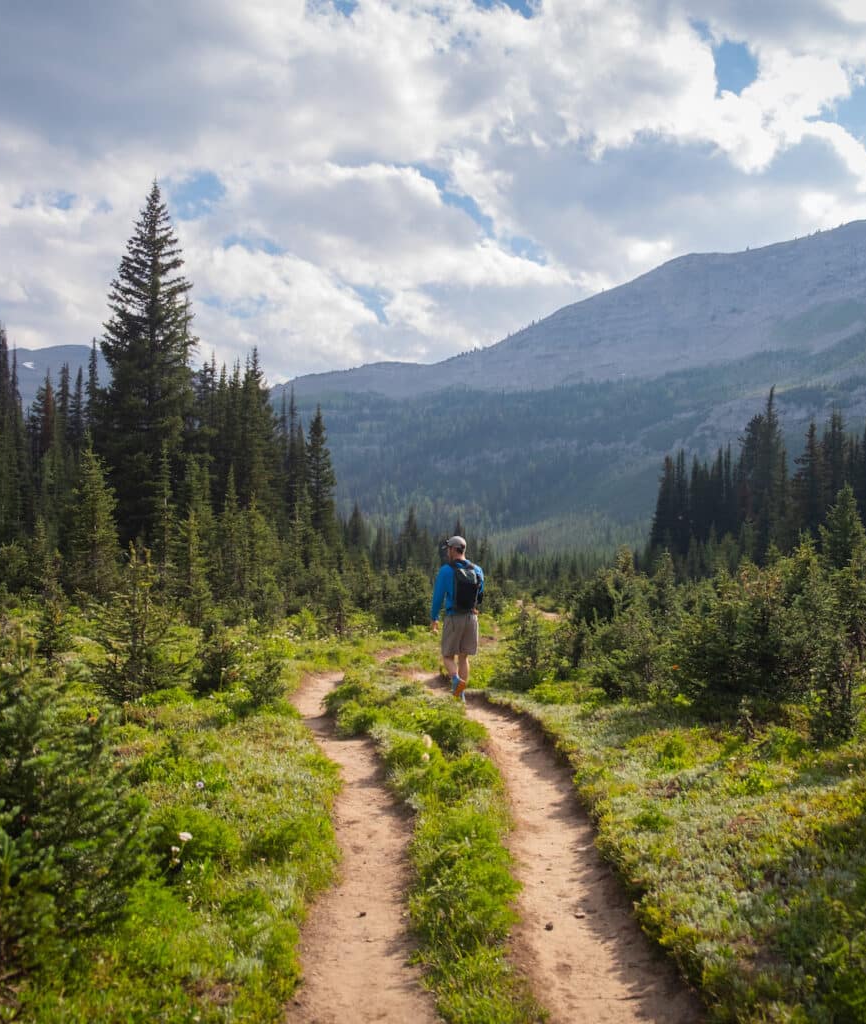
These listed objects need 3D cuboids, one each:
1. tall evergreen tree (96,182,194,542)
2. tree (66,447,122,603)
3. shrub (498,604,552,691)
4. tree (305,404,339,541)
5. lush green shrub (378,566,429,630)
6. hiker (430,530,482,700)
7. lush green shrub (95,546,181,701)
[{"bbox_3d":[-12.536,-6.036,52.000,4.231,16.670,4.100,0,-1,0],"label":"tall evergreen tree"},{"bbox_3d":[-9.097,0.305,32.000,1.511,4.213,1.450,0,-1,0],"label":"tree"},{"bbox_3d":[1.036,1.522,13.400,0.606,0.970,0.580,0,-1,0],"label":"shrub"},{"bbox_3d":[-5.072,-1.140,54.000,1.519,7.272,1.600,0,-1,0],"label":"tree"},{"bbox_3d":[-0.554,1.629,23.000,0.993,1.225,0.950,0,-1,0],"label":"lush green shrub"},{"bbox_3d":[0.261,1.159,13.000,0.560,1.809,0.500,0,-1,-20],"label":"hiker"},{"bbox_3d":[-3.132,1.181,12.700,0.919,1.646,0.900,0,-1,0],"label":"lush green shrub"}]

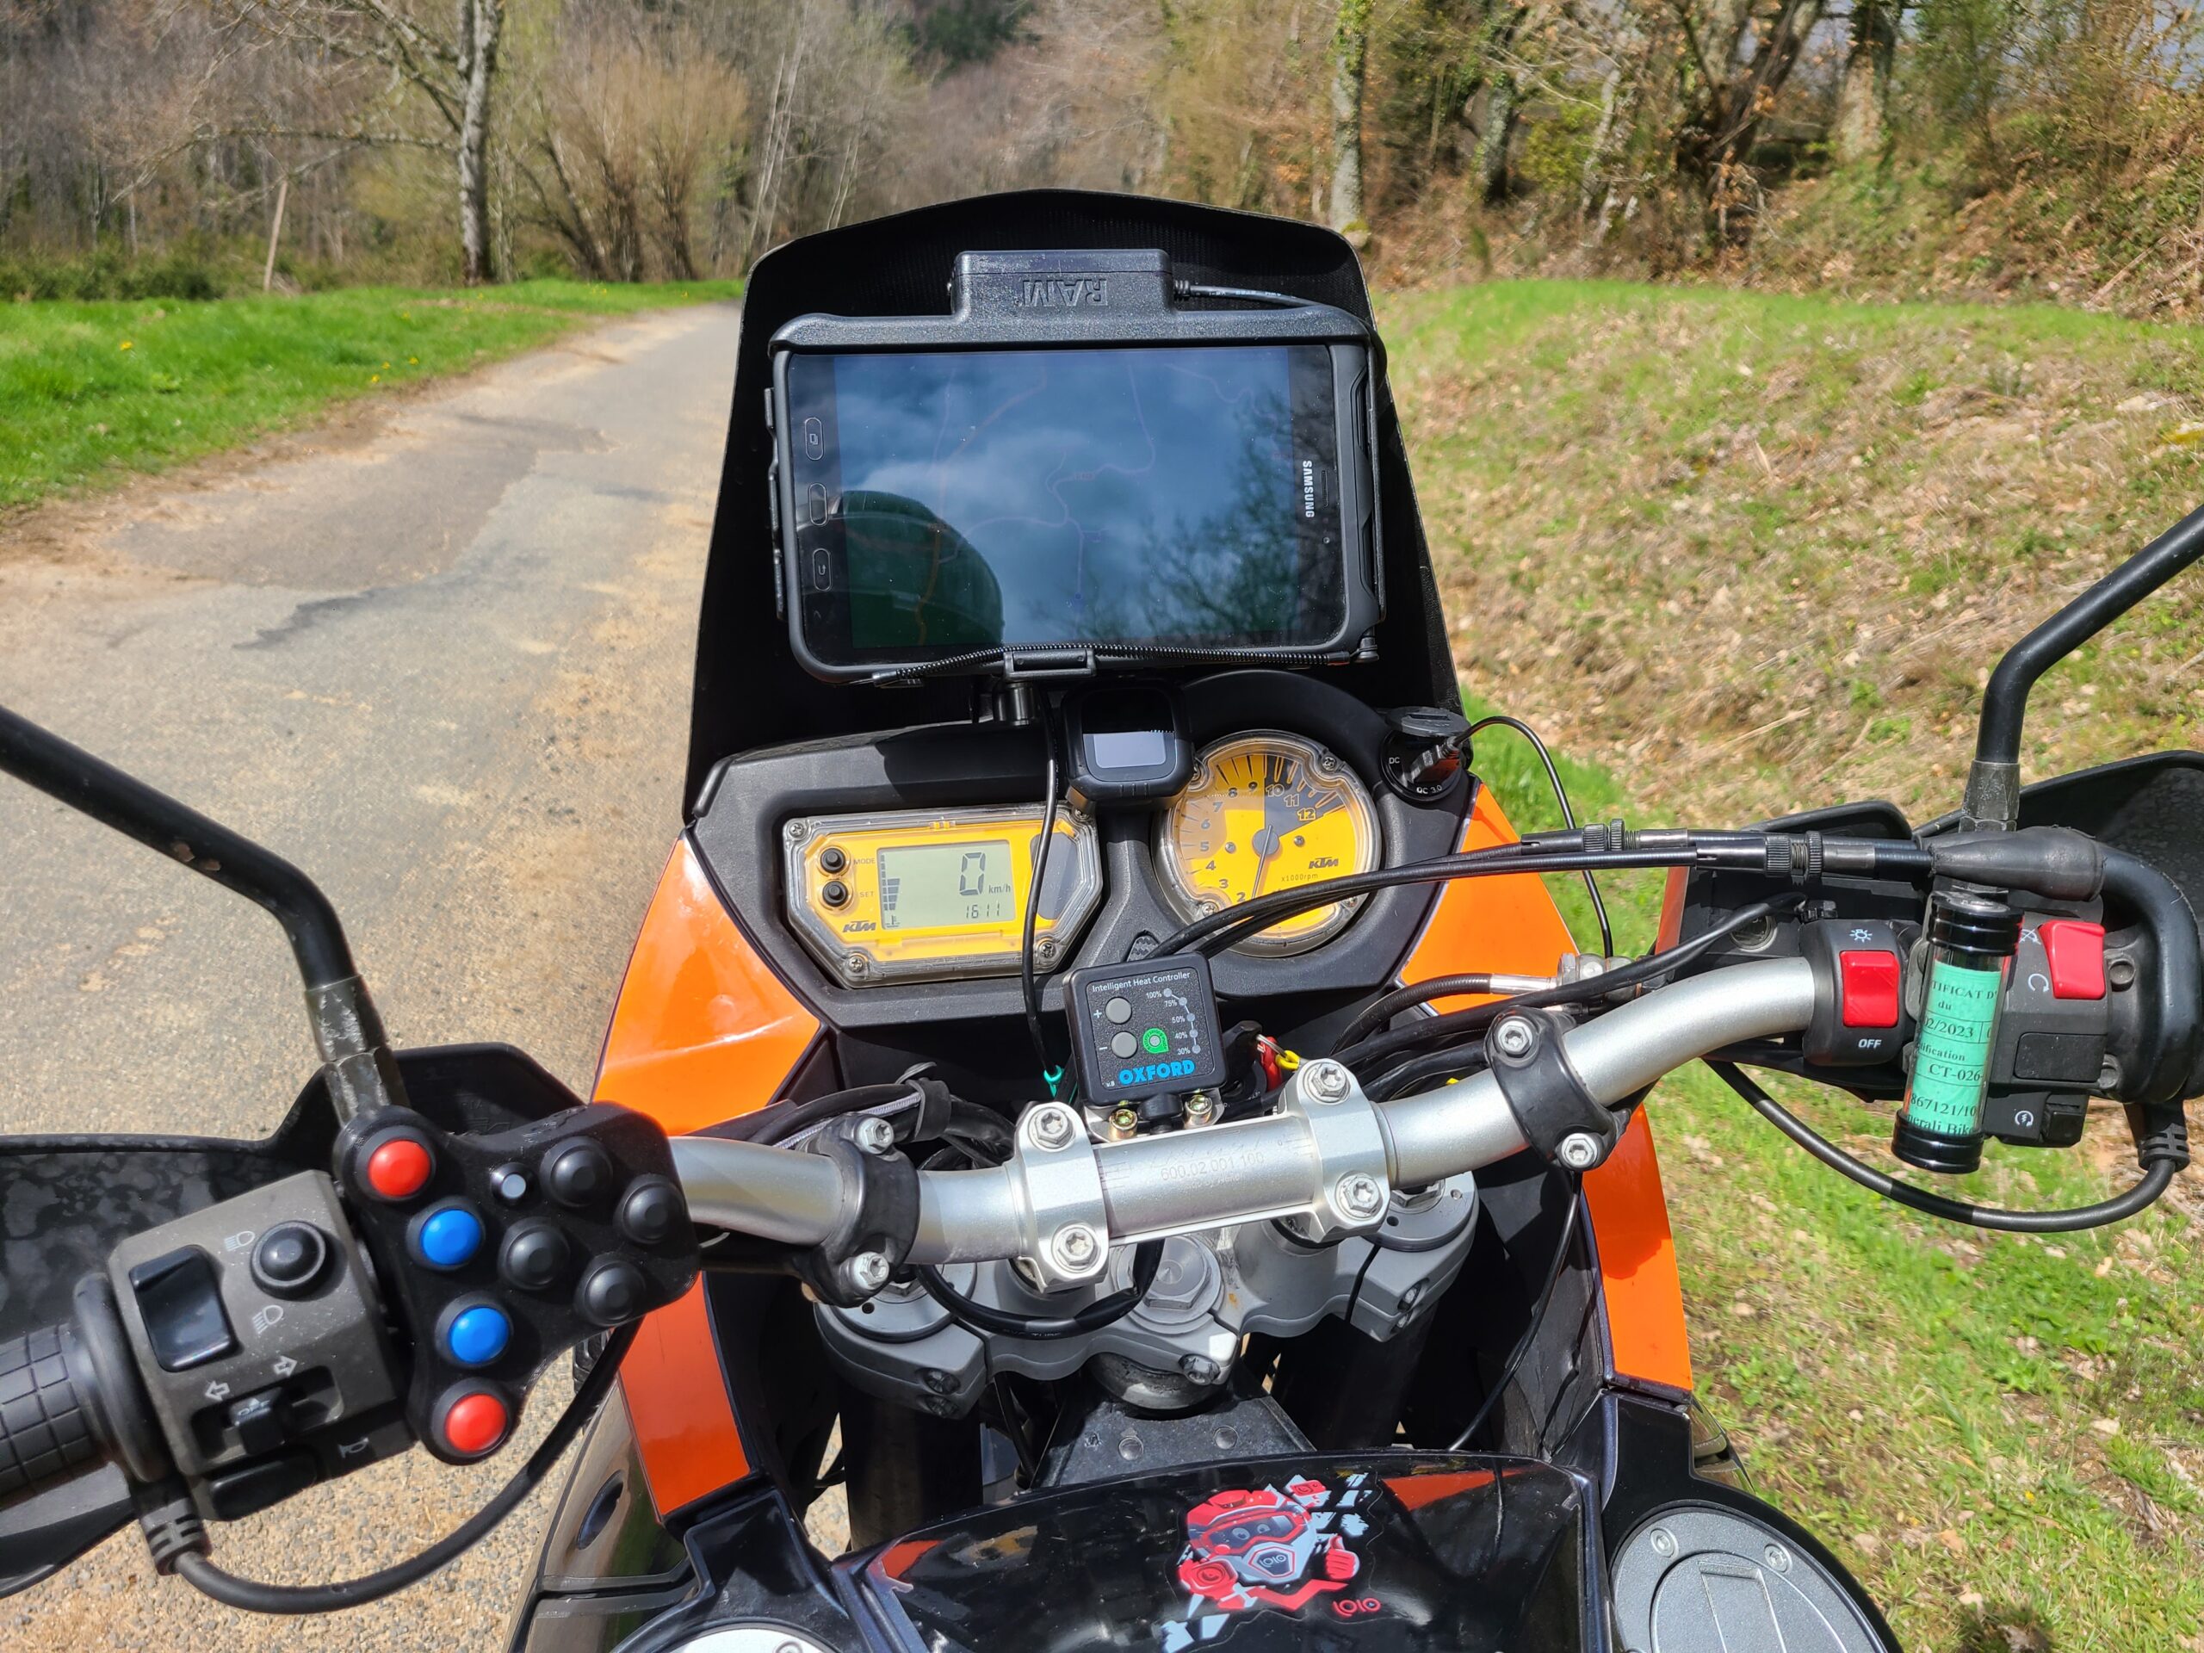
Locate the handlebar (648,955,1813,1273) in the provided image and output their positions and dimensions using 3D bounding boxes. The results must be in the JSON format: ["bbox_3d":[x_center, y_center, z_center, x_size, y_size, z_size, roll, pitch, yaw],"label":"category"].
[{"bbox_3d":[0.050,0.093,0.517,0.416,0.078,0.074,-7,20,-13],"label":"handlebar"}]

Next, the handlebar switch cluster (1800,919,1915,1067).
[{"bbox_3d":[0.238,0.053,0.520,0.031,0.046,0.042,0,-5,6],"label":"handlebar switch cluster"}]

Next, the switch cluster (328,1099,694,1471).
[{"bbox_3d":[-0.149,0.115,0.422,0.075,0.085,0.036,-16,8,-30],"label":"switch cluster"}]

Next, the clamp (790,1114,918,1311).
[{"bbox_3d":[-0.075,0.118,0.507,0.032,0.055,0.044,2,-8,-36],"label":"clamp"}]

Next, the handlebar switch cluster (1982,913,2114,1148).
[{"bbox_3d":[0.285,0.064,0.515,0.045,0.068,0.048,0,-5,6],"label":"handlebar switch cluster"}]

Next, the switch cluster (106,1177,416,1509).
[{"bbox_3d":[-0.208,0.128,0.410,0.056,0.069,0.048,-15,-11,-33],"label":"switch cluster"}]

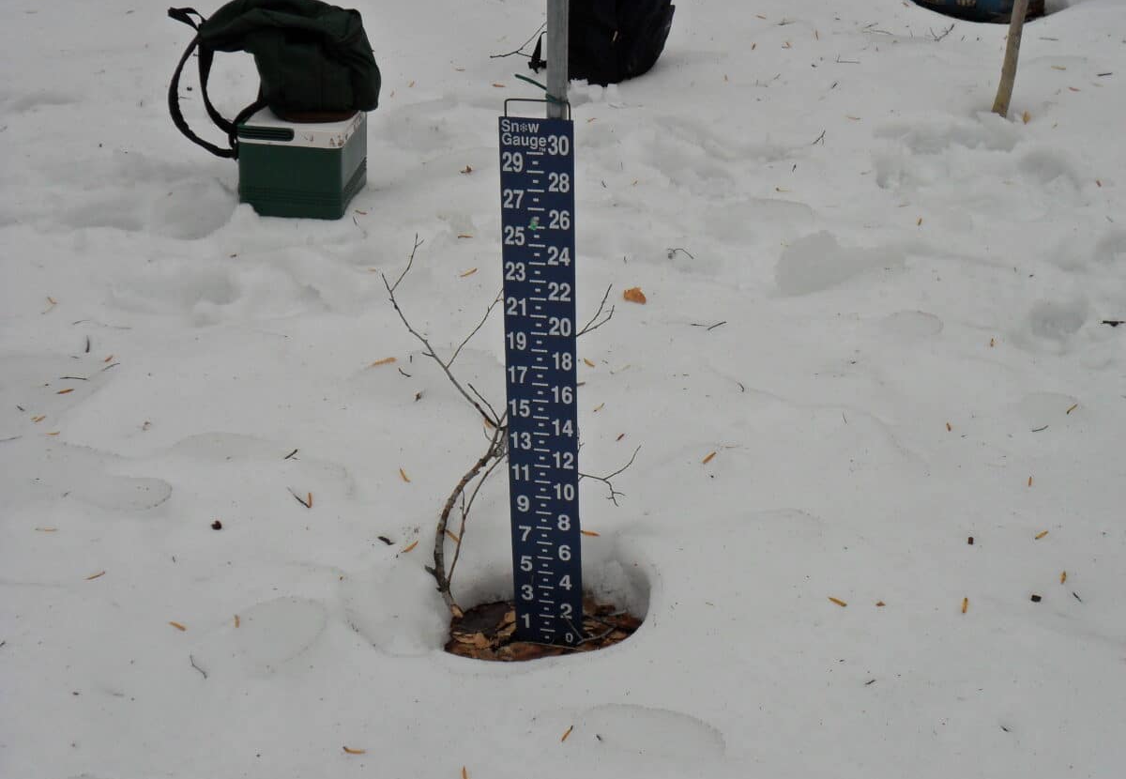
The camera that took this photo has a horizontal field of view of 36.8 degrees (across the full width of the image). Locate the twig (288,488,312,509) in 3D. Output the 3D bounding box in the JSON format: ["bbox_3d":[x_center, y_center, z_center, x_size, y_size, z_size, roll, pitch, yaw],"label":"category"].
[{"bbox_3d":[-0.419,0.168,2.682,0.018,0.012,0.064,-19,33,-33],"label":"twig"}]

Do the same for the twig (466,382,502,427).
[{"bbox_3d":[-0.112,0.022,2.380,0.050,0.066,0.035,0,28,0],"label":"twig"}]

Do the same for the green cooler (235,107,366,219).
[{"bbox_3d":[-0.583,-0.529,3.816,0.230,0.205,0.250,4,26,4],"label":"green cooler"}]

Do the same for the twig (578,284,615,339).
[{"bbox_3d":[0.046,-0.111,2.360,0.050,0.078,0.040,0,28,0],"label":"twig"}]

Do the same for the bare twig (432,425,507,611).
[{"bbox_3d":[-0.136,0.188,2.460,0.108,0.290,0.090,0,28,0],"label":"bare twig"}]

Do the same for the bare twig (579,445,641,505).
[{"bbox_3d":[0.066,0.121,2.420,0.088,0.085,0.060,0,28,0],"label":"bare twig"}]

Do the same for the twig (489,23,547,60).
[{"bbox_3d":[-0.128,-0.979,4.750,0.163,0.090,0.090,0,28,0],"label":"twig"}]

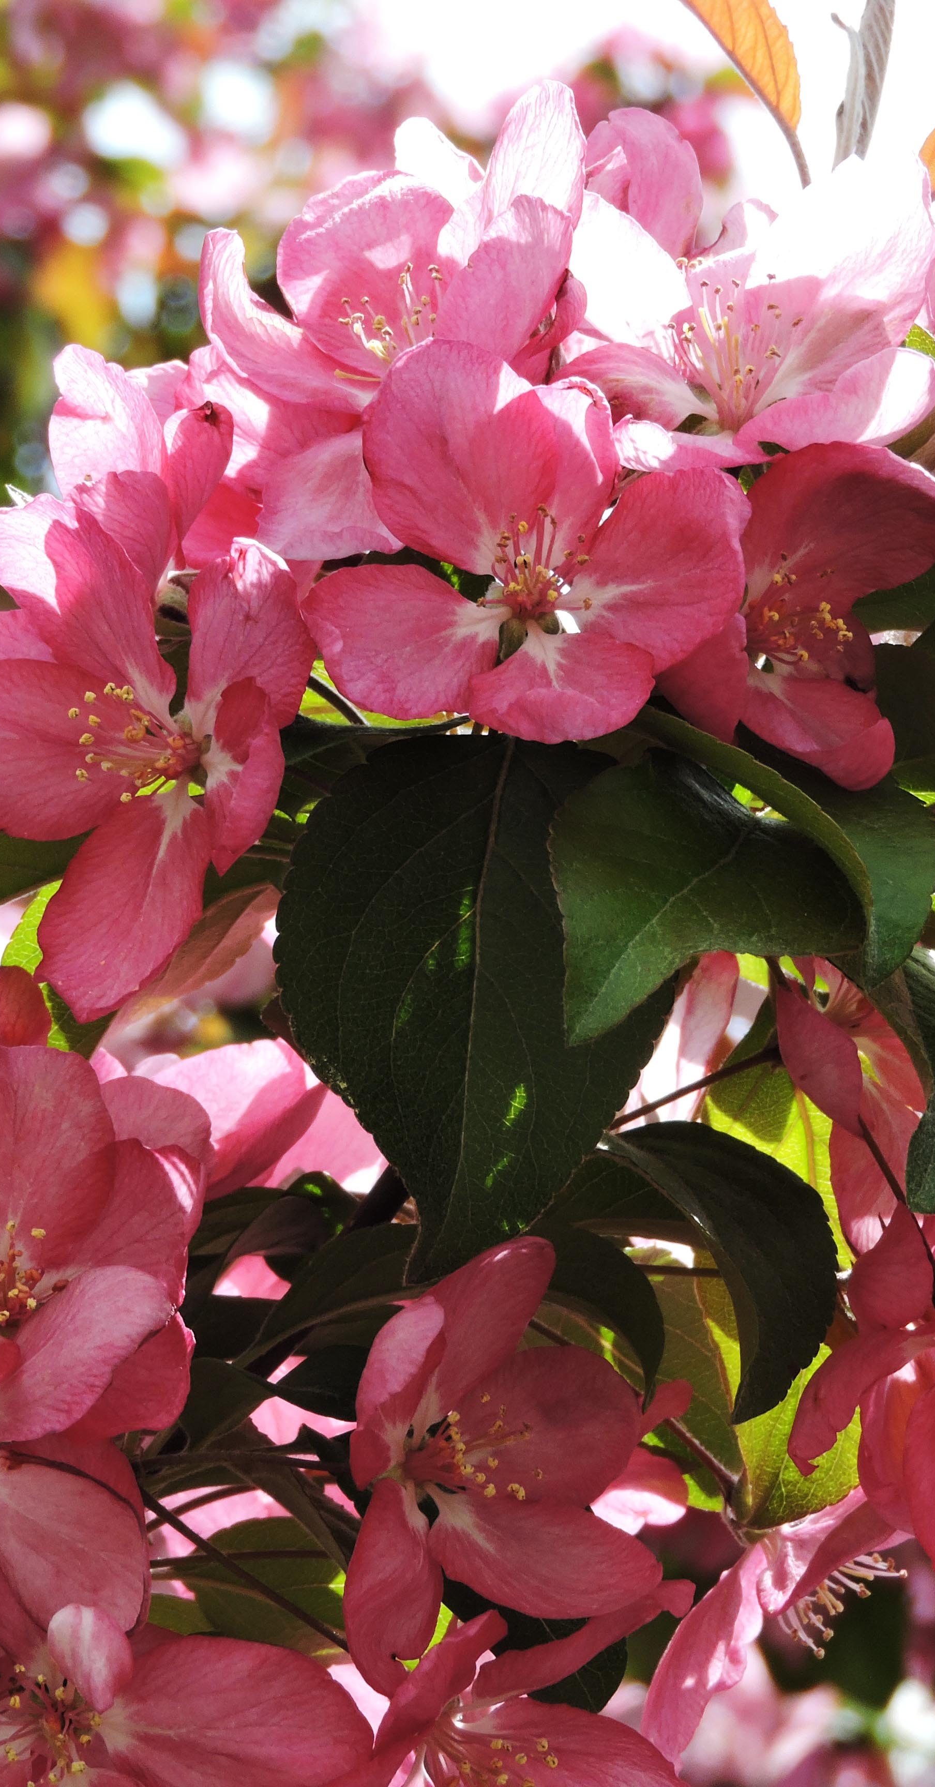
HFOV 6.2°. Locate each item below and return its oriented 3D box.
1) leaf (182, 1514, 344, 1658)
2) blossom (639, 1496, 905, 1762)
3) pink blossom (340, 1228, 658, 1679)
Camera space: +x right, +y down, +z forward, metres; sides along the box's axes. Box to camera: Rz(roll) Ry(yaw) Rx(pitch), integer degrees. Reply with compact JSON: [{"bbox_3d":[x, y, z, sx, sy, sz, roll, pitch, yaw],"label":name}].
[{"bbox_3d":[-0.022,0.072,0.895,0.020,0.015,0.010,0,-17,-6],"label":"leaf"},{"bbox_3d":[0.031,0.074,0.875,0.020,0.035,0.034,42,5,18],"label":"blossom"},{"bbox_3d":[0.003,0.057,0.868,0.034,0.044,0.020,7,-7,-33],"label":"pink blossom"}]

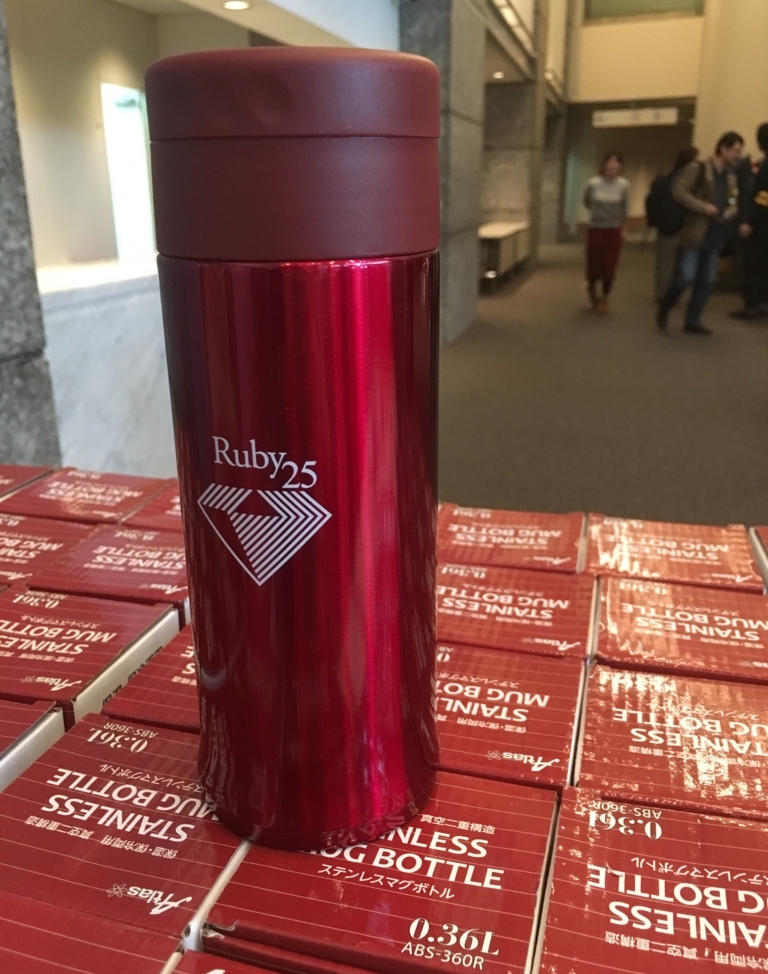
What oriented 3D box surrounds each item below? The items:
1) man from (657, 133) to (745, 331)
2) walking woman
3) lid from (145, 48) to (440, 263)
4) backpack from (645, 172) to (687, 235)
[{"bbox_3d":[2.777,-2.235,7.503,0.560,1.680,0.700,-13,23,-33],"label":"man"},{"bbox_3d":[2.309,-2.643,8.945,0.480,1.580,0.360,4,19,11],"label":"walking woman"},{"bbox_3d":[-0.020,-0.074,0.195,0.065,0.039,0.065,0,19,0],"label":"lid"},{"bbox_3d":[2.529,-2.520,7.626,0.330,0.500,0.250,-13,23,-33],"label":"backpack"}]

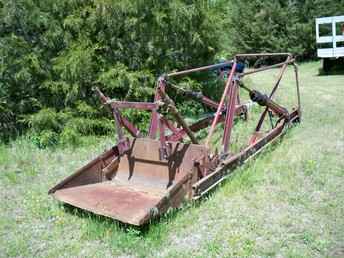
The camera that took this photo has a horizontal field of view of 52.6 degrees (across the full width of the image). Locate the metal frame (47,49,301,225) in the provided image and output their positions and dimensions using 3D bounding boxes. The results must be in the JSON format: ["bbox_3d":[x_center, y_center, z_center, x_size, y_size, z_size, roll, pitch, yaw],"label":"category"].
[{"bbox_3d":[0.586,-0.335,5.169,1.270,1.380,4.900,8,16,32],"label":"metal frame"}]

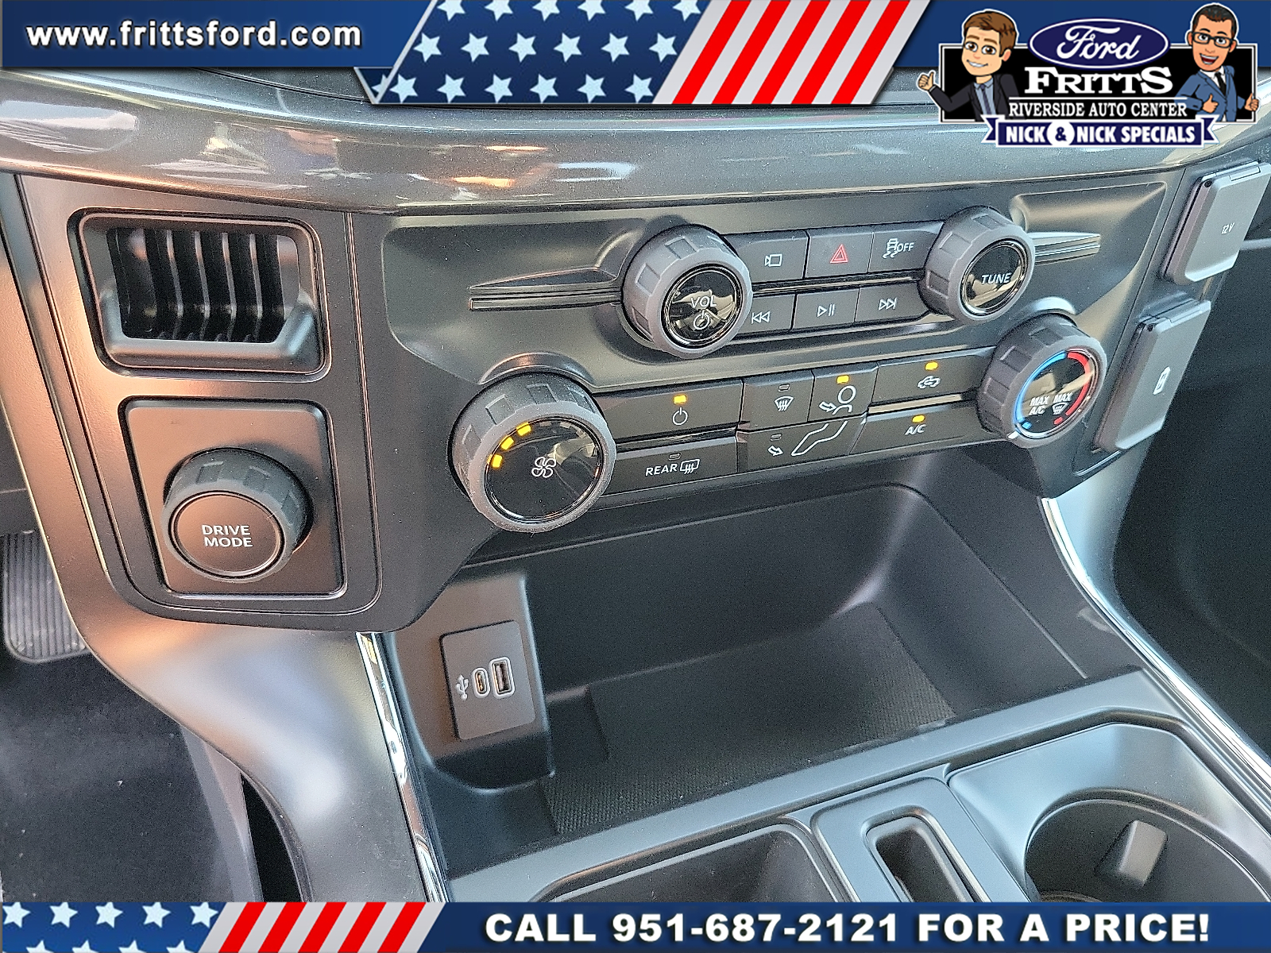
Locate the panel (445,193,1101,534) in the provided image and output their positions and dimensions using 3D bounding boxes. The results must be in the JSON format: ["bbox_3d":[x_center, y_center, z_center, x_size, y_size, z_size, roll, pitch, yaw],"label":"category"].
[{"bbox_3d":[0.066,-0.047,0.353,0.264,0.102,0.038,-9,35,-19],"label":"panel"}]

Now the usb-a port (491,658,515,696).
[{"bbox_3d":[-0.057,0.085,0.403,0.009,0.008,0.016,-9,83,-19],"label":"usb-a port"}]

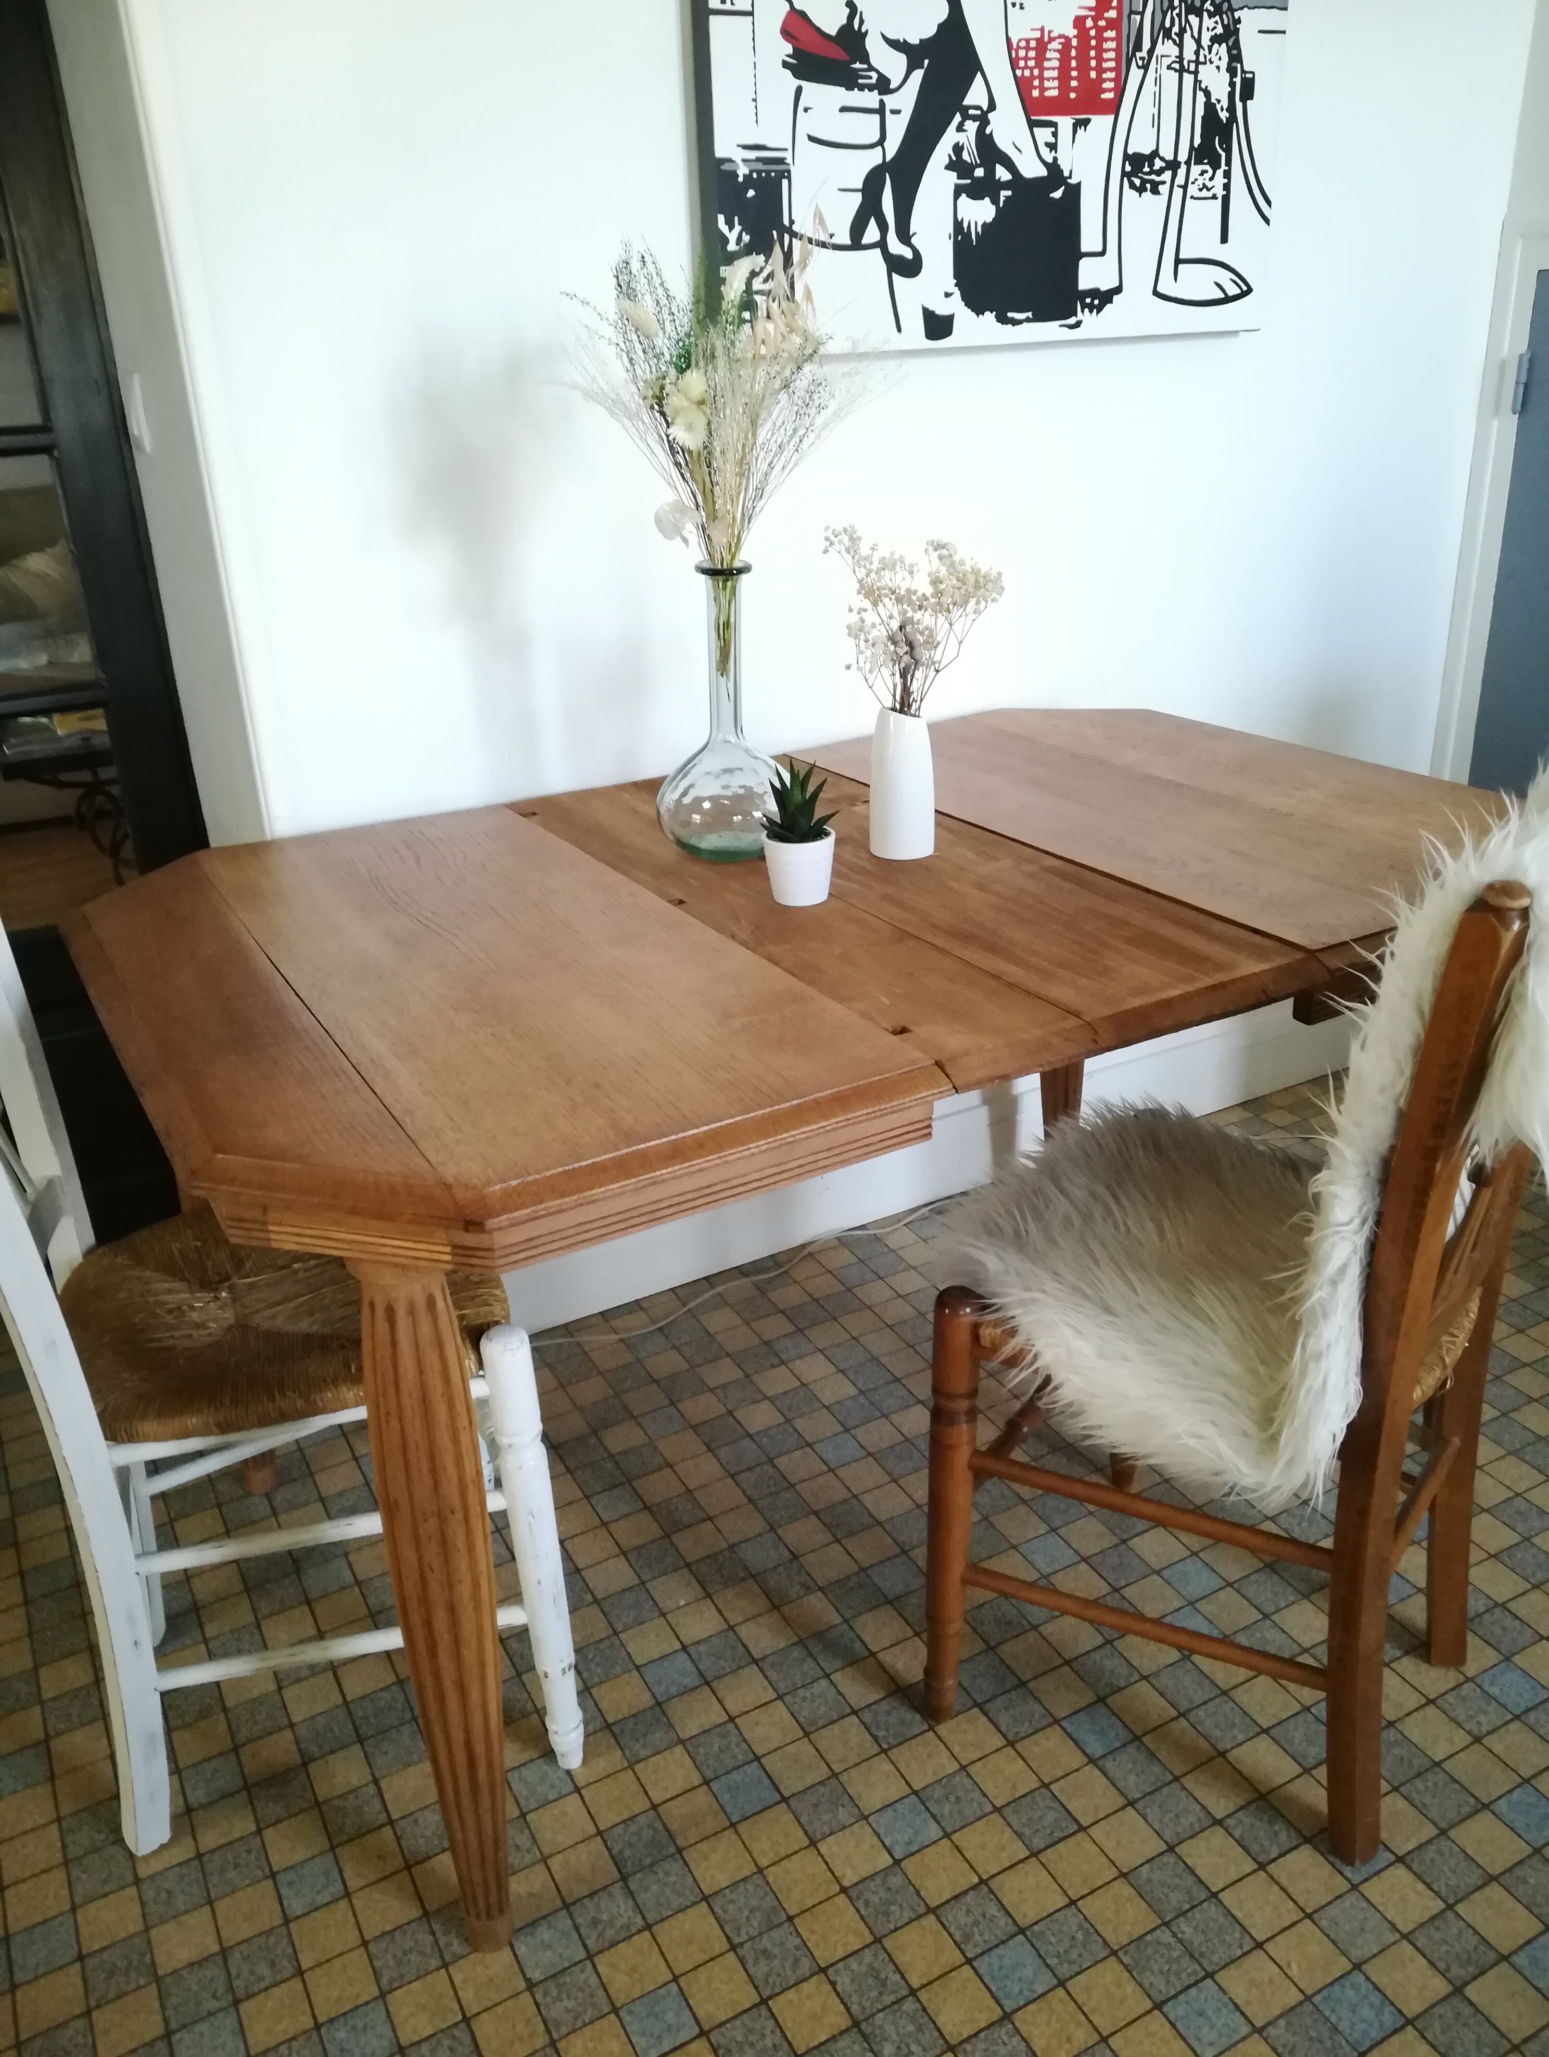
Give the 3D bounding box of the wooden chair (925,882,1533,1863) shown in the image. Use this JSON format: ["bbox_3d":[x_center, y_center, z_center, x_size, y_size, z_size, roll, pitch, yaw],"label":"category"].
[{"bbox_3d":[0.420,0.230,1.368,0.424,0.880,0.433,15,29,35],"label":"wooden chair"}]

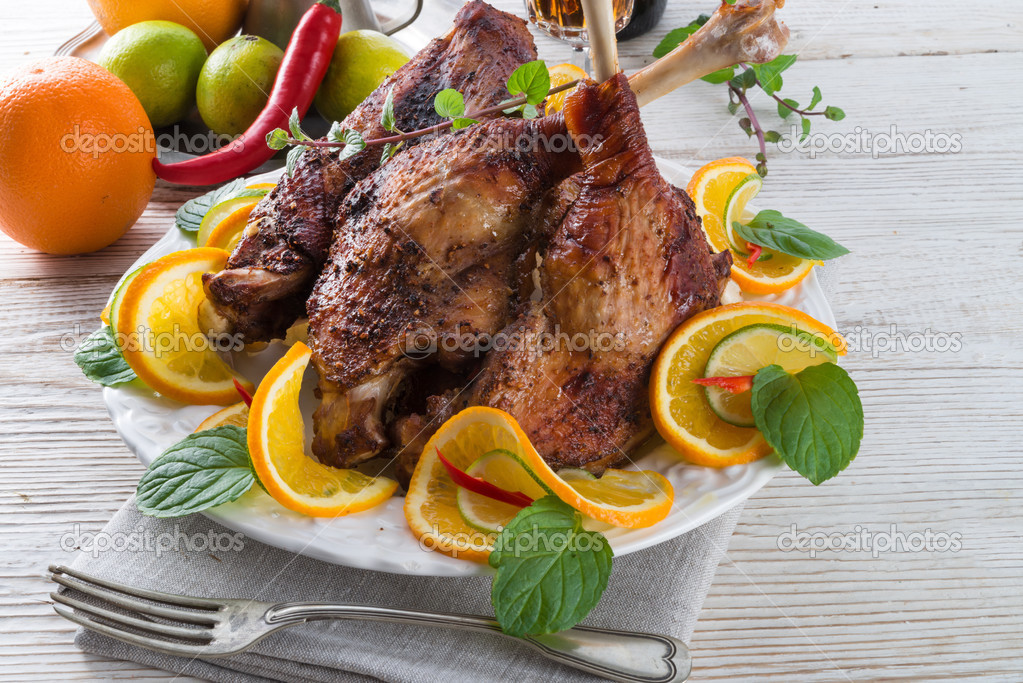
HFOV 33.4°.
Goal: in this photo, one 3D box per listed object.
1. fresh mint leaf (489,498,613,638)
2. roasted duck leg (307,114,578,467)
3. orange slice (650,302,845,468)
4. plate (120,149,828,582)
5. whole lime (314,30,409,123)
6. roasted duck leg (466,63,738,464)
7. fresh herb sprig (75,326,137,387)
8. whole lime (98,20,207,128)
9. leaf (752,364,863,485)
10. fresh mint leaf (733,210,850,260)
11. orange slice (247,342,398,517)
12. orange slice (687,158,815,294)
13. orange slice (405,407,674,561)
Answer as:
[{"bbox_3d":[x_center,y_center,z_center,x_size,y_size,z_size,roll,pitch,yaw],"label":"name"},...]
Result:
[{"bbox_3d":[0.013,0.074,0.560,0.041,0.015,0.046,4,59,3],"label":"fresh mint leaf"},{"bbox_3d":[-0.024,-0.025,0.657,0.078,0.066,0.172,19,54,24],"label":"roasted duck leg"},{"bbox_3d":[0.085,0.017,0.626,0.076,0.024,0.066,4,59,-3],"label":"orange slice"},{"bbox_3d":[-0.016,-0.001,0.687,0.290,0.027,0.290,-1,37,0],"label":"plate"},{"bbox_3d":[-0.072,-0.128,0.825,0.047,0.044,0.045,0,37,0],"label":"whole lime"},{"bbox_3d":[0.033,-0.024,0.638,0.084,0.066,0.172,4,58,6],"label":"roasted duck leg"},{"bbox_3d":[-0.154,0.006,0.659,0.036,0.013,0.030,-18,47,0],"label":"fresh herb sprig"},{"bbox_3d":[-0.174,-0.130,0.828,0.053,0.051,0.053,-1,37,0],"label":"whole lime"},{"bbox_3d":[0.102,0.029,0.587,0.037,0.011,0.043,-1,60,-8],"label":"leaf"},{"bbox_3d":[0.112,-0.042,0.681,0.046,0.012,0.023,13,53,7],"label":"fresh mint leaf"},{"bbox_3d":[-0.069,0.034,0.607,0.055,0.042,0.042,-17,40,-20],"label":"orange slice"},{"bbox_3d":[0.097,-0.046,0.690,0.053,0.024,0.055,9,77,-7],"label":"orange slice"},{"bbox_3d":[0.009,0.050,0.591,0.090,0.036,0.042,-4,37,-4],"label":"orange slice"}]

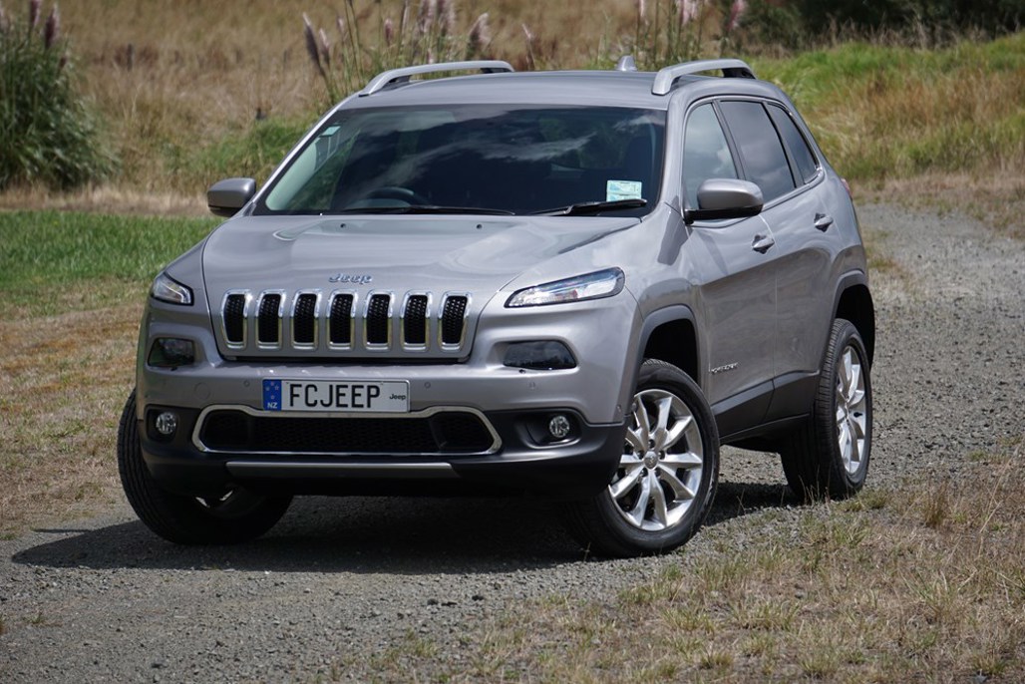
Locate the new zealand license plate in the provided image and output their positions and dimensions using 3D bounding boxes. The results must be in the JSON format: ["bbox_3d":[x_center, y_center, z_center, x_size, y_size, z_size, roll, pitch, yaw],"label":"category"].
[{"bbox_3d":[-0.598,0.186,24.204,0.522,0.115,0.020,0,3,17],"label":"new zealand license plate"}]

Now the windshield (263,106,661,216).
[{"bbox_3d":[-0.160,-0.642,25.655,1.490,0.120,0.880,0,32,17],"label":"windshield"}]

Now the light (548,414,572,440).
[{"bbox_3d":[0.167,0.291,24.154,0.078,0.083,0.060,1,3,17],"label":"light"}]

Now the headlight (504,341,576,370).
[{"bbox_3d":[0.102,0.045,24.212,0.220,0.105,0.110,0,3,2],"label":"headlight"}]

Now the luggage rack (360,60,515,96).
[{"bbox_3d":[-0.294,-1.009,27.090,0.070,0.110,1.660,0,3,18],"label":"luggage rack"}]

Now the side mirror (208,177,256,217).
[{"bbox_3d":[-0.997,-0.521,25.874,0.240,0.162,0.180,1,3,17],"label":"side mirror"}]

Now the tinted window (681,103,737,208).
[{"bbox_3d":[0.679,-0.650,25.657,0.060,0.420,0.830,-17,-2,17],"label":"tinted window"}]

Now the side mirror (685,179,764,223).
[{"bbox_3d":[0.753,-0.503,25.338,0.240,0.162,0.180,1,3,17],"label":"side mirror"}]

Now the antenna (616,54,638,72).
[{"bbox_3d":[0.439,-1.075,27.657,0.075,0.078,0.170,0,3,17],"label":"antenna"}]

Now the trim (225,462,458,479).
[{"bbox_3d":[-0.579,0.437,24.145,0.820,0.060,0.100,1,3,17],"label":"trim"}]

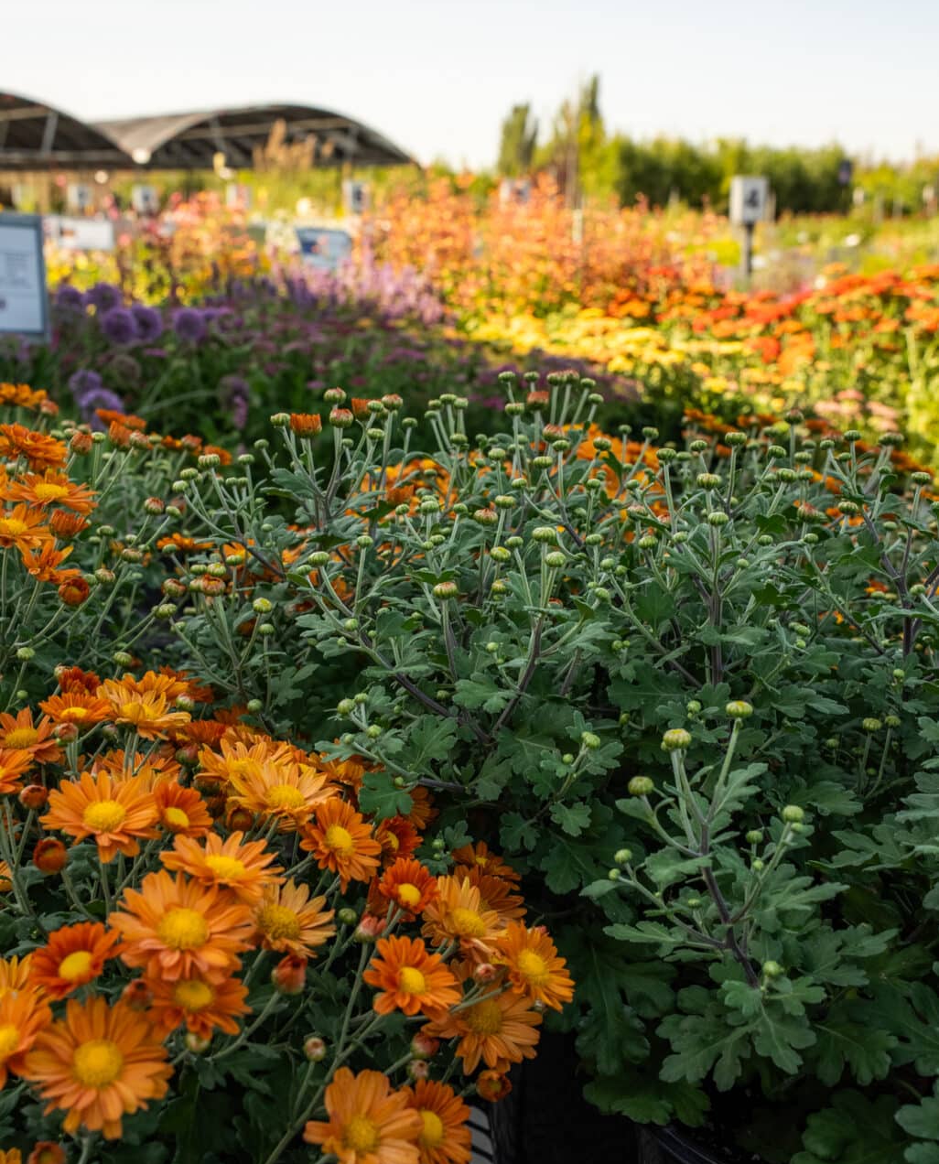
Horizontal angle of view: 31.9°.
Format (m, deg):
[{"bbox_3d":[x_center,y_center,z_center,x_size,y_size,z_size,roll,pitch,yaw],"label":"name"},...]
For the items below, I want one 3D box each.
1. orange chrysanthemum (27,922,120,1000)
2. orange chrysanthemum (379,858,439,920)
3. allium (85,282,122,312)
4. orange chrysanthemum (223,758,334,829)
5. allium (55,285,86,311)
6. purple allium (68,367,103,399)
[{"bbox_3d":[-0.148,0.142,0.615,0.036,0.018,0.036,-9,36,2],"label":"orange chrysanthemum"},{"bbox_3d":[-0.025,0.123,0.660,0.025,0.015,0.025,10,41,0],"label":"orange chrysanthemum"},{"bbox_3d":[-0.533,-0.414,2.400,0.050,0.048,0.050,0,13,0],"label":"allium"},{"bbox_3d":[-0.087,0.098,0.755,0.051,0.021,0.051,3,23,-1],"label":"orange chrysanthemum"},{"bbox_3d":[-0.644,-0.457,2.650,0.052,0.050,0.052,0,13,0],"label":"allium"},{"bbox_3d":[-0.550,-0.282,2.350,0.050,0.049,0.050,0,13,0],"label":"purple allium"}]

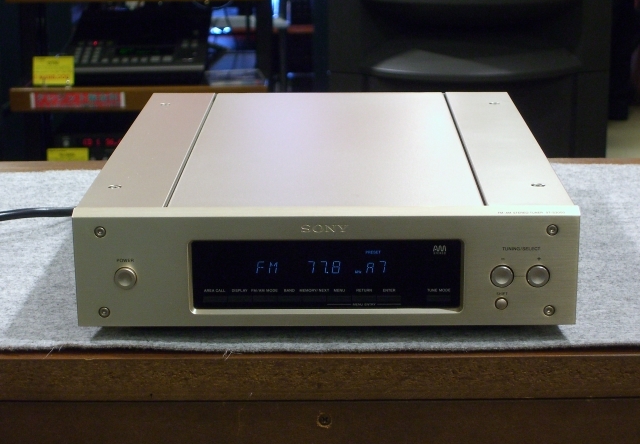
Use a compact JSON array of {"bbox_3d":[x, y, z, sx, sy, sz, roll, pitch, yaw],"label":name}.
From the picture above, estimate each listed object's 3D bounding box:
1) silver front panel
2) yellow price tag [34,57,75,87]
[{"bbox_3d":[0.003,0.025,0.831,0.280,0.066,0.016,0,15,1],"label":"silver front panel"},{"bbox_3d":[-0.585,-0.331,3.250,0.091,0.065,0.004,0,15,1],"label":"yellow price tag"}]

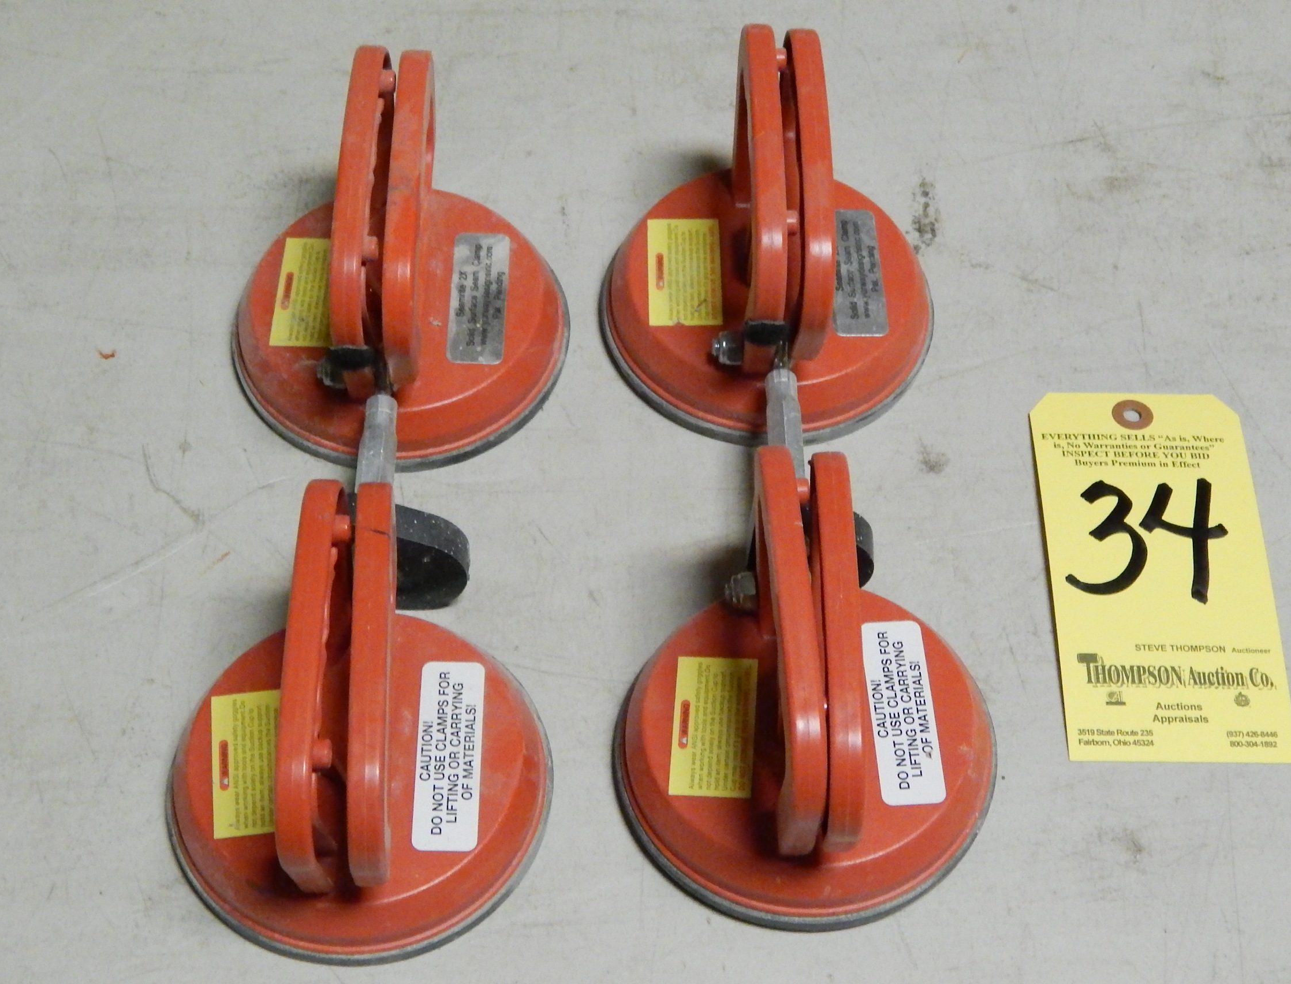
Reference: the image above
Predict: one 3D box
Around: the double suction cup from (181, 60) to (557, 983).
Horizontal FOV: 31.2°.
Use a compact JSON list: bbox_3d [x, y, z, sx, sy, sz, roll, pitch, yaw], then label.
[{"bbox_3d":[-0.089,-0.010,0.754,0.123,0.102,0.307,1,56,-1],"label":"double suction cup"}]

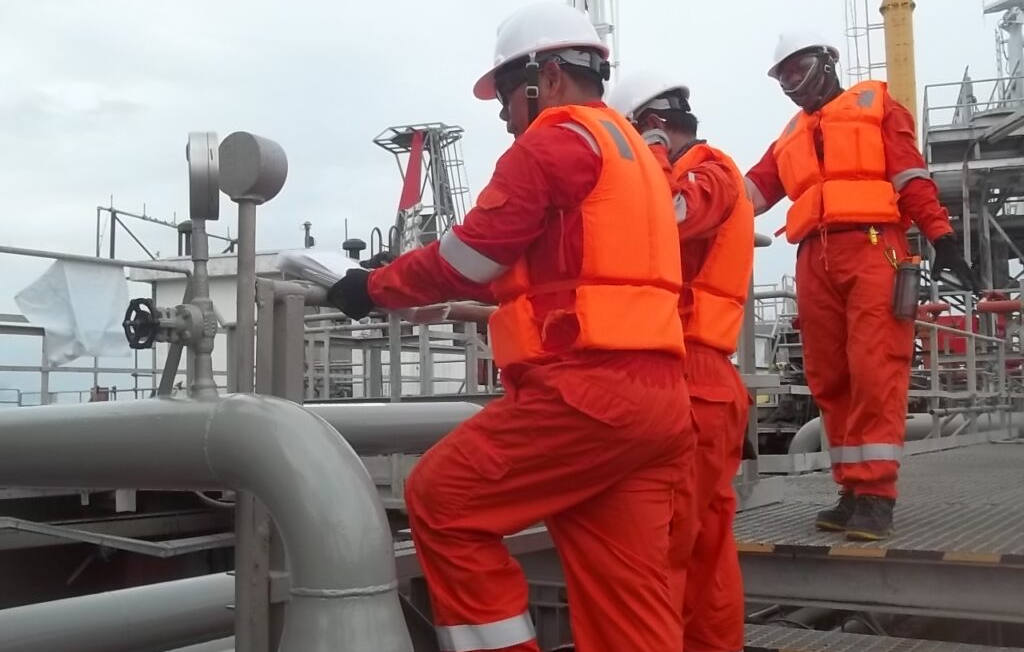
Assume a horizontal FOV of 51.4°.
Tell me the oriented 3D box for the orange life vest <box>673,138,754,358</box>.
[{"bbox_3d":[0.403,-0.188,2.580,0.320,0.520,0.410,-5,-5,20],"label":"orange life vest"}]

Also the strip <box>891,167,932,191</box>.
[{"bbox_3d":[1.321,-0.484,3.520,0.140,0.052,0.135,-19,-4,19],"label":"strip"}]

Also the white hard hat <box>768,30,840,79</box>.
[{"bbox_3d":[0.992,-0.911,3.600,0.280,0.150,0.220,-21,6,-27],"label":"white hard hat"}]

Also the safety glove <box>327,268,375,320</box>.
[{"bbox_3d":[-0.337,-0.066,2.220,0.105,0.110,0.095,-2,-4,17],"label":"safety glove"}]

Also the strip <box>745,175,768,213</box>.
[{"bbox_3d":[0.802,-0.435,3.550,0.055,0.135,0.120,-35,-25,-9],"label":"strip"}]

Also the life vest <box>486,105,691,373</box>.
[{"bbox_3d":[0.152,-0.178,2.120,0.320,0.530,0.410,-7,-6,27],"label":"life vest"}]

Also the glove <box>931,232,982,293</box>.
[{"bbox_3d":[1.416,-0.200,3.400,0.120,0.190,0.090,-31,-6,10],"label":"glove"}]

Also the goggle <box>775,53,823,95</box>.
[{"bbox_3d":[0.931,-0.820,3.460,0.090,0.080,0.155,-18,5,-30],"label":"goggle"}]

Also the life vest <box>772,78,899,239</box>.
[{"bbox_3d":[1.082,-0.545,3.530,0.380,0.525,0.260,-5,2,45],"label":"life vest"}]

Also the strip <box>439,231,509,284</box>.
[{"bbox_3d":[-0.075,-0.132,2.020,0.120,0.052,0.120,38,7,21],"label":"strip"}]

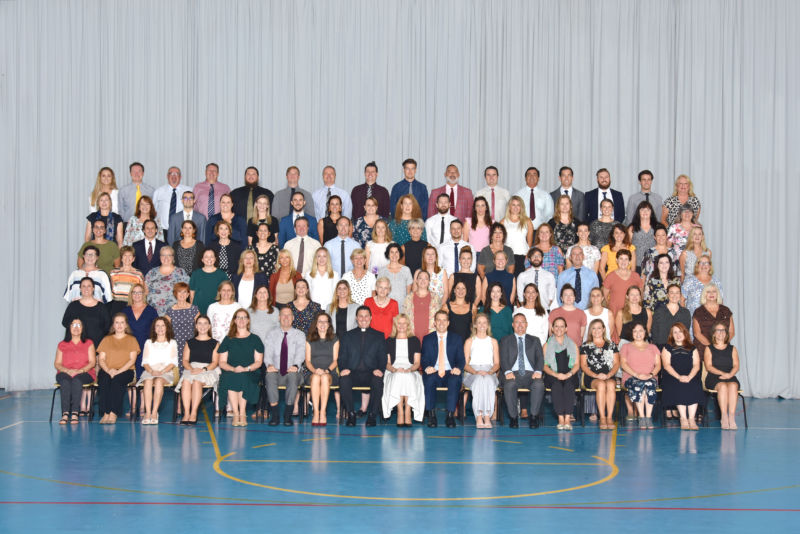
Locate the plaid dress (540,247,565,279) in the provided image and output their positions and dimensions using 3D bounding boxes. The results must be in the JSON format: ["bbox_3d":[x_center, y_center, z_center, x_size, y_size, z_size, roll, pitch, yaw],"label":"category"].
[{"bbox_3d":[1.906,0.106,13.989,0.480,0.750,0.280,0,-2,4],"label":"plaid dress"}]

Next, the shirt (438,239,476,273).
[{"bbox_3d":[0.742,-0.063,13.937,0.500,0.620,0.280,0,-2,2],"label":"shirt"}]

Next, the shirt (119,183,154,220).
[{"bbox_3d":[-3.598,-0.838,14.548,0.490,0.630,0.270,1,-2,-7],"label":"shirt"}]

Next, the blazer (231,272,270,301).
[{"bbox_3d":[-1.916,0.394,13.690,0.500,0.660,0.290,1,-2,-3],"label":"blazer"}]

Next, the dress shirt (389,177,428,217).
[{"bbox_3d":[0.126,-0.877,14.541,0.530,0.660,0.280,1,-2,0],"label":"dress shirt"}]

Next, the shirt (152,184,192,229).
[{"bbox_3d":[-3.088,-0.796,14.490,0.550,0.650,0.310,1,-2,-5],"label":"shirt"}]

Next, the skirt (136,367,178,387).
[{"bbox_3d":[-2.846,1.280,12.468,0.460,0.280,0.500,1,-2,-6],"label":"skirt"}]

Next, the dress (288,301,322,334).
[{"bbox_3d":[-1.191,0.891,13.236,0.460,0.950,0.300,1,-2,-3],"label":"dress"}]

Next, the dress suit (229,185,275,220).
[{"bbox_3d":[-2.004,-0.771,14.489,0.600,0.700,0.340,1,-2,-3],"label":"dress suit"}]

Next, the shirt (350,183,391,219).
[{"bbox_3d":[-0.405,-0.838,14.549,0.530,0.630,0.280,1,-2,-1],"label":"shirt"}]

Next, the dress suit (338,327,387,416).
[{"bbox_3d":[-0.444,1.237,12.622,0.560,1.010,0.620,1,-2,-1],"label":"dress suit"}]

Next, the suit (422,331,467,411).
[{"bbox_3d":[0.507,1.232,12.570,0.540,0.930,0.640,1,-2,1],"label":"suit"}]

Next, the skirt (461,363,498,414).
[{"bbox_3d":[0.954,1.432,12.465,0.430,0.560,0.540,0,-2,2],"label":"skirt"}]

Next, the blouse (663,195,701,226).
[{"bbox_3d":[3.843,-0.669,14.490,0.490,0.620,0.290,0,-2,6],"label":"blouse"}]

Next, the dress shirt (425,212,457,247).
[{"bbox_3d":[0.580,-0.394,14.290,0.470,0.660,0.280,1,-2,1],"label":"dress shirt"}]

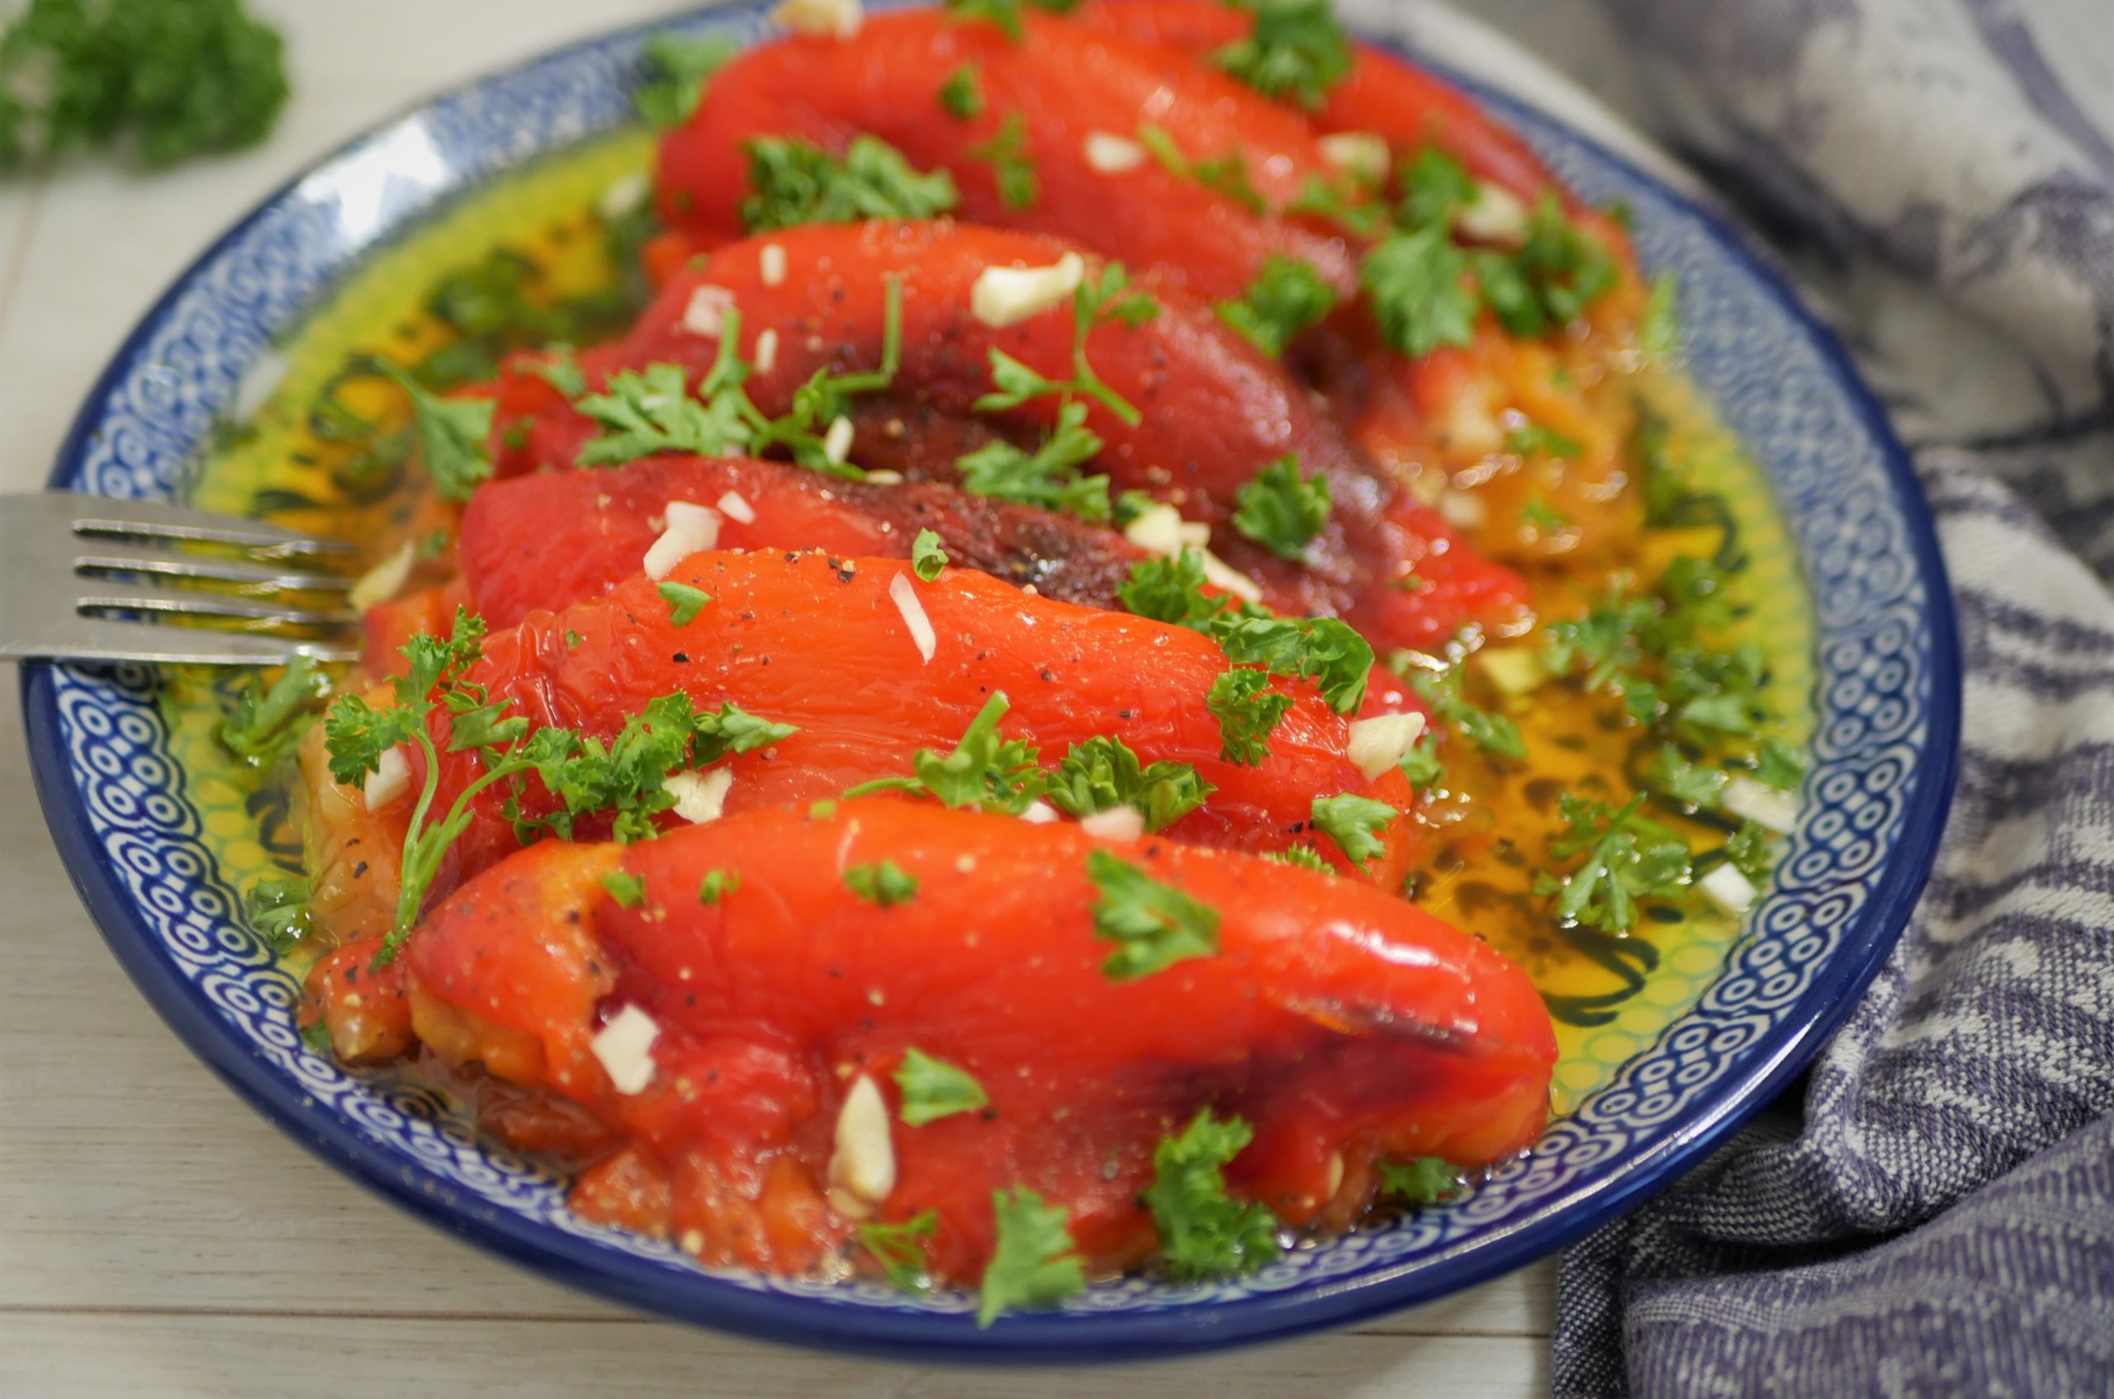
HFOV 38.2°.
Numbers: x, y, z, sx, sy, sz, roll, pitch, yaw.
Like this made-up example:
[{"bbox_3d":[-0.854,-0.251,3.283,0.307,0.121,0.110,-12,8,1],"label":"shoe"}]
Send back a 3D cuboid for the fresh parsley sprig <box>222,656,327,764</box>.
[{"bbox_3d":[-0.093,0.001,0.363,0.012,0.008,0.015,3,46,0],"label":"fresh parsley sprig"}]

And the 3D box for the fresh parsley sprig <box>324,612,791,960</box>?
[{"bbox_3d":[-0.055,0.009,0.338,0.050,0.023,0.043,3,46,0],"label":"fresh parsley sprig"}]

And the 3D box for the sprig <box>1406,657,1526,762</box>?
[{"bbox_3d":[0.050,0.001,0.371,0.015,0.007,0.015,3,46,0],"label":"sprig"}]

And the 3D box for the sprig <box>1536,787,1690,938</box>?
[{"bbox_3d":[0.065,0.019,0.356,0.018,0.007,0.021,3,46,0],"label":"sprig"}]

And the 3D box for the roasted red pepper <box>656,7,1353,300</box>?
[{"bbox_3d":[-0.005,-0.069,0.418,0.102,0.037,0.044,13,47,10],"label":"roasted red pepper"}]

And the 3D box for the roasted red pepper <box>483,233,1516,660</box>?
[{"bbox_3d":[-0.007,-0.032,0.382,0.132,0.037,0.046,12,47,9],"label":"roasted red pepper"}]

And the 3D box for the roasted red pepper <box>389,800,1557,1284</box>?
[{"bbox_3d":[-0.009,0.035,0.318,0.121,0.036,0.043,7,46,3],"label":"roasted red pepper"}]

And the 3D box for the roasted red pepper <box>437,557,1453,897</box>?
[{"bbox_3d":[-0.015,0.008,0.343,0.114,0.037,0.044,9,46,6],"label":"roasted red pepper"}]

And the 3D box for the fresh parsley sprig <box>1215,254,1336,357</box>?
[{"bbox_3d":[0.028,-0.050,0.385,0.014,0.008,0.015,18,48,14],"label":"fresh parsley sprig"}]

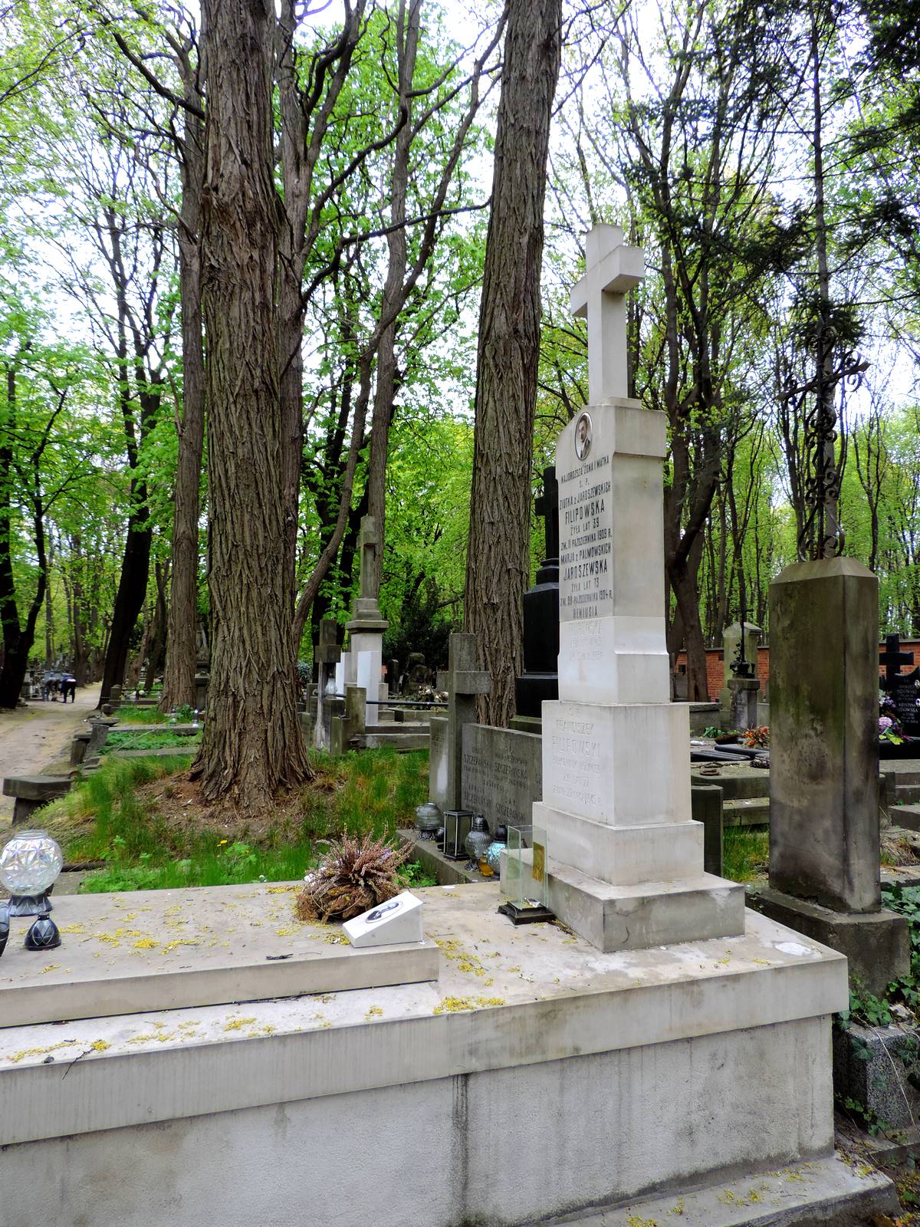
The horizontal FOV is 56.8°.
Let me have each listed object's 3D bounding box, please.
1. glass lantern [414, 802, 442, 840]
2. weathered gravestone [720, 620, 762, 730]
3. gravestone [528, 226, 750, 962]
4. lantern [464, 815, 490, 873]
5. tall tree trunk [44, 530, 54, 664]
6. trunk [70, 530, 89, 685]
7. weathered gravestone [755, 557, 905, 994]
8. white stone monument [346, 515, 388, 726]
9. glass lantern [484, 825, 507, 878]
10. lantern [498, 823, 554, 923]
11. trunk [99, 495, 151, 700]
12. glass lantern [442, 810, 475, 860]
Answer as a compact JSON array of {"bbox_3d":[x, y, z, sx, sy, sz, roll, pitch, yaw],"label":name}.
[{"bbox_3d":[-0.181,1.222,5.008,0.164,0.207,0.164,0,-4,0],"label":"glass lantern"},{"bbox_3d":[5.622,1.236,17.000,0.500,2.151,0.750,2,-4,-20],"label":"weathered gravestone"},{"bbox_3d":[0.525,-0.186,3.009,0.500,2.418,0.765,2,-4,-20],"label":"gravestone"},{"bbox_3d":[0.088,1.140,4.235,0.129,0.263,0.129,0,-4,0],"label":"lantern"},{"bbox_3d":[-24.169,-0.761,50.000,0.520,8.359,0.500,0,-4,0],"label":"tall tree trunk"},{"bbox_3d":[-22.338,-0.225,50.000,0.850,8.980,0.800,0,-4,0],"label":"trunk"},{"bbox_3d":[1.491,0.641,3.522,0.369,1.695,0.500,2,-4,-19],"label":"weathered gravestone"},{"bbox_3d":[-1.359,0.113,12.500,0.560,3.092,0.620,2,-4,-20],"label":"white stone monument"},{"bbox_3d":[0.195,1.145,4.117,0.139,0.237,0.139,2,-4,-20],"label":"glass lantern"},{"bbox_3d":[0.226,0.870,2.871,0.154,0.292,0.154,2,-4,-20],"label":"lantern"},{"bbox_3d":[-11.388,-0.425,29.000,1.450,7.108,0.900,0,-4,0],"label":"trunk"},{"bbox_3d":[-0.007,1.171,4.520,0.119,0.241,0.119,3,-5,-36],"label":"glass lantern"}]

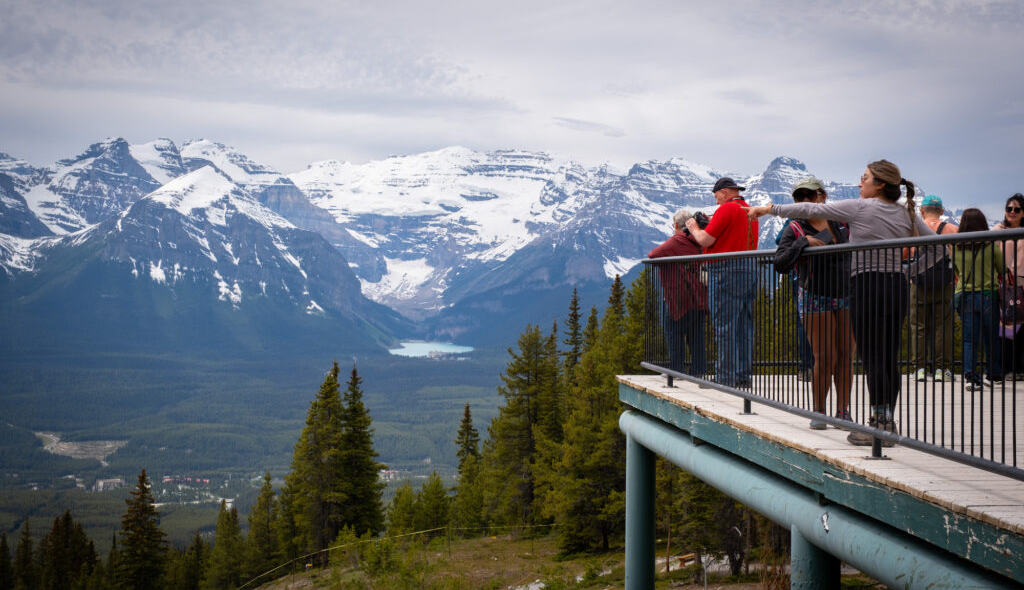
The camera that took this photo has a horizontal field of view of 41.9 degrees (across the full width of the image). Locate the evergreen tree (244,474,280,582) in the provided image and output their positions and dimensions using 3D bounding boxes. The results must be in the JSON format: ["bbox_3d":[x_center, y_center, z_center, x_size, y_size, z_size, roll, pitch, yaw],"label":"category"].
[{"bbox_3d":[-10.993,10.264,59.000,1.750,4.860,1.750,0,0,0],"label":"evergreen tree"}]

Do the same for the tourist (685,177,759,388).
[{"bbox_3d":[1.780,-0.110,11.300,0.620,1.770,0.560,0,1,35],"label":"tourist"}]

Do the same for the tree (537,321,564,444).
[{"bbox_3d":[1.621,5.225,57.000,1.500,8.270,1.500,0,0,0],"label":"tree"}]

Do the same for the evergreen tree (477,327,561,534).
[{"bbox_3d":[0.303,5.354,54.000,3.200,8.320,3.200,0,0,0],"label":"evergreen tree"}]

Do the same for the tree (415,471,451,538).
[{"bbox_3d":[-3.212,8.546,54.000,1.450,2.750,1.450,0,0,0],"label":"tree"}]

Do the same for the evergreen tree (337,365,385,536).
[{"bbox_3d":[-6.553,6.922,58.000,2.200,7.810,2.200,0,0,0],"label":"evergreen tree"}]

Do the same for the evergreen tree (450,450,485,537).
[{"bbox_3d":[-1.839,8.102,54.000,1.500,3.480,1.500,0,0,0],"label":"evergreen tree"}]

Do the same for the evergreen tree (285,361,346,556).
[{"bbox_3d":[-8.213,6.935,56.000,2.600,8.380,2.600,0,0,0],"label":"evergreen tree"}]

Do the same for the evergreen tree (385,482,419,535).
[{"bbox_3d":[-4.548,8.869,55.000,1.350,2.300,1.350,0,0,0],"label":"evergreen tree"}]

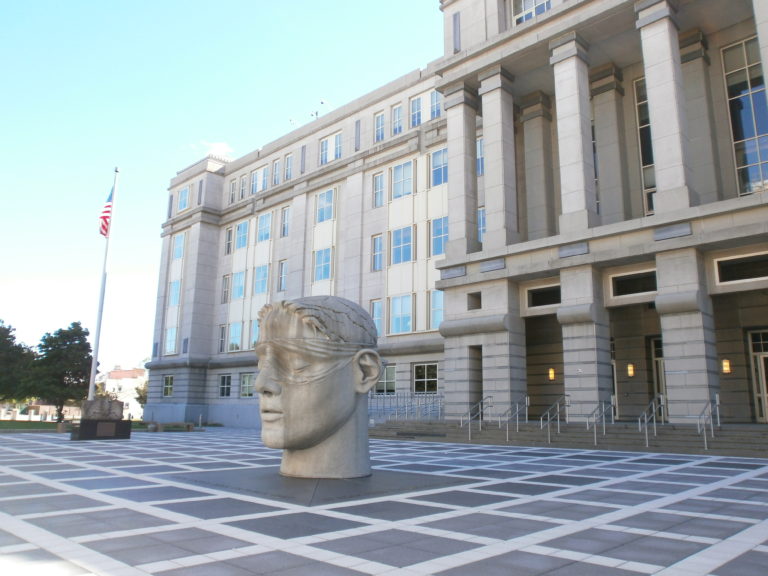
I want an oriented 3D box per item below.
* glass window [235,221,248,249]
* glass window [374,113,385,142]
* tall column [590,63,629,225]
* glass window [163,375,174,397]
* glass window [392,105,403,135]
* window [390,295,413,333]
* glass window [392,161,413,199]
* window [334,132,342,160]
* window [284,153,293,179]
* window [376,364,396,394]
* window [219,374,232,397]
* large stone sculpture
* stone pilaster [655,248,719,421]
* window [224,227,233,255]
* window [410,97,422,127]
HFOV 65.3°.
[{"bbox_3d":[-10.872,-4.059,46.118,1.450,2.120,0.180,-11,-17,42],"label":"glass window"},{"bbox_3d":[-0.213,-9.924,37.175,0.720,1.950,0.180,-11,-17,42],"label":"glass window"},{"bbox_3d":[9.882,-5.773,26.013,1.080,7.850,0.980,-11,-17,42],"label":"tall column"},{"bbox_3d":[-17.982,8.229,50.122,1.620,1.760,0.200,-11,-16,43],"label":"glass window"},{"bbox_3d":[0.879,-10.722,38.271,0.821,2.013,0.200,-11,-16,43],"label":"glass window"},{"bbox_3d":[1.000,1.495,33.349,1.500,2.140,0.180,-11,-17,42],"label":"window"},{"bbox_3d":[1.115,-6.332,35.229,1.486,2.061,0.150,-11,-16,42],"label":"glass window"},{"bbox_3d":[-3.169,-9.834,41.708,0.740,1.800,0.200,-11,-16,43],"label":"window"},{"bbox_3d":[-6.844,-8.687,43.298,0.720,1.970,0.180,-11,-17,42],"label":"window"},{"bbox_3d":[0.071,5.511,35.450,1.825,1.757,0.200,-11,-16,43],"label":"window"},{"bbox_3d":[-12.487,7.782,47.396,1.694,1.630,0.200,-11,-16,43],"label":"window"},{"bbox_3d":[-1.324,1.828,11.637,2.200,3.450,2.750,-11,-16,42],"label":"large stone sculpture"},{"bbox_3d":[9.868,1.605,19.502,1.240,5.550,1.480,-11,-16,42],"label":"stone pilaster"},{"bbox_3d":[-12.276,-3.683,47.616,0.787,2.144,0.150,-11,-16,42],"label":"window"},{"bbox_3d":[1.969,-10.299,35.152,0.720,1.930,0.180,-11,-17,42],"label":"window"}]

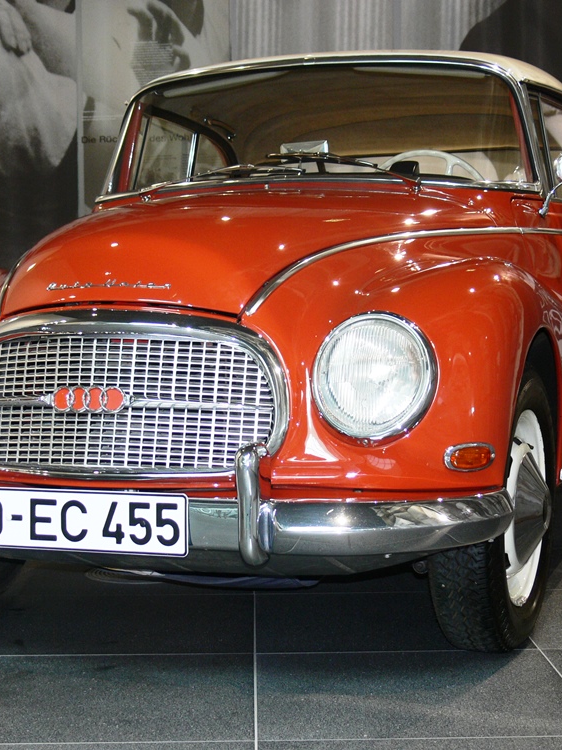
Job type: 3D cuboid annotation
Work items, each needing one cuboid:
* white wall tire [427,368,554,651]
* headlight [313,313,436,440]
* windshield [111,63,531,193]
[{"bbox_3d":[0.459,0.274,3.015,0.160,0.620,0.620,1,3,18],"label":"white wall tire"},{"bbox_3d":[0.178,0.000,2.601,0.233,0.235,0.110,1,3,18],"label":"headlight"},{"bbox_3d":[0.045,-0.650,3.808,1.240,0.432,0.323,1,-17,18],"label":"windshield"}]

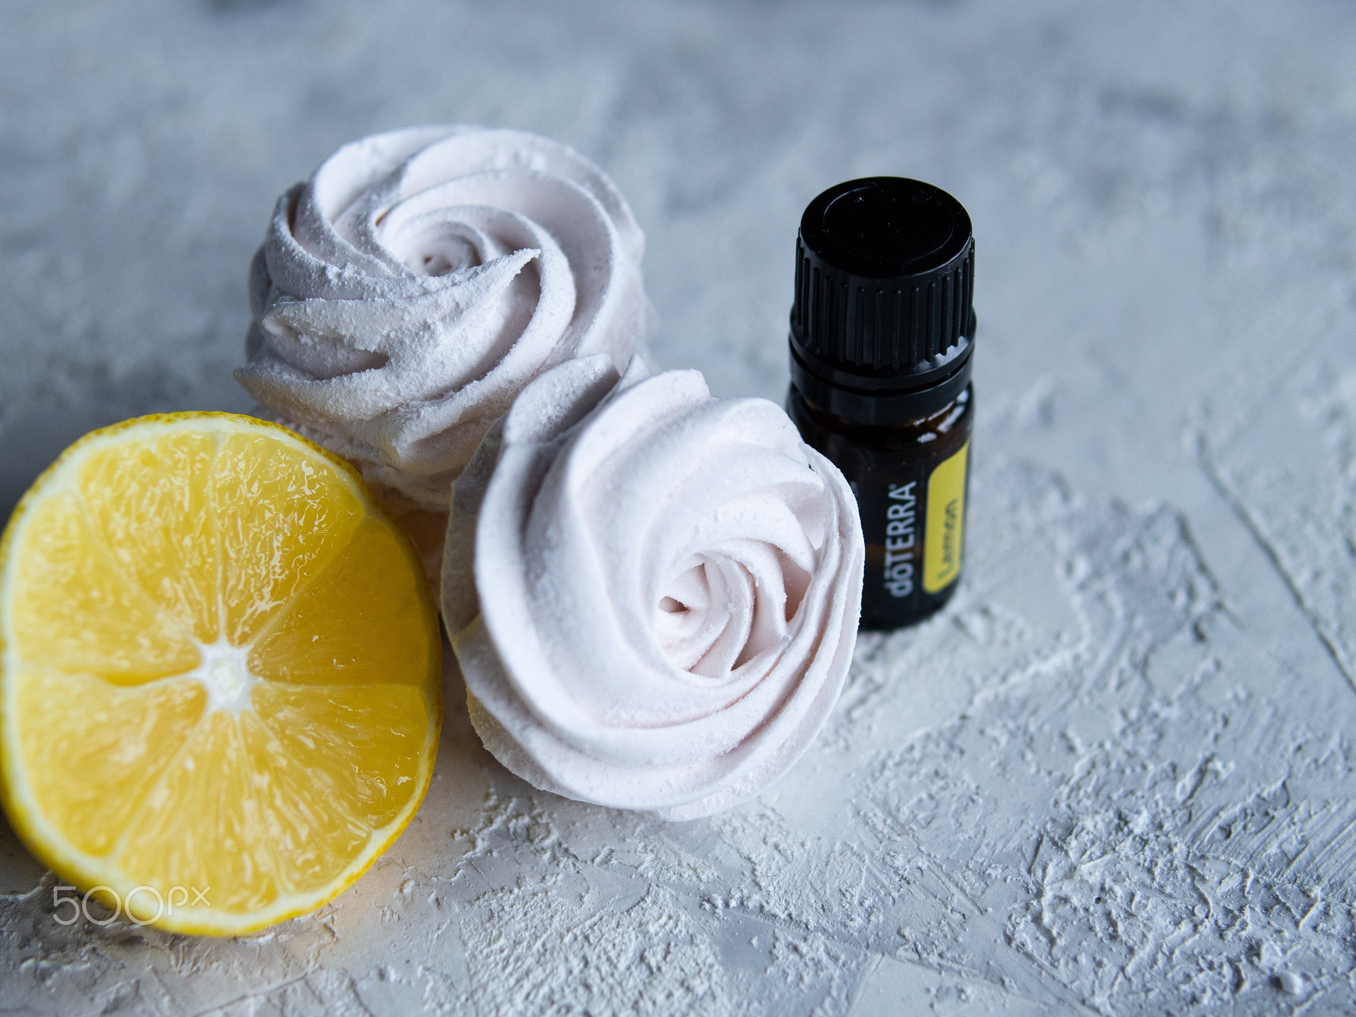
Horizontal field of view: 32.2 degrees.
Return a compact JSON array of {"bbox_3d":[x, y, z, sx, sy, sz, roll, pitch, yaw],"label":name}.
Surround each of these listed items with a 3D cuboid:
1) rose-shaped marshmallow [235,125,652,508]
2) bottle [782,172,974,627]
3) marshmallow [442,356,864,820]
[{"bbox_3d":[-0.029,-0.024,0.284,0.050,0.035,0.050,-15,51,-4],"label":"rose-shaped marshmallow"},{"bbox_3d":[0.024,-0.012,0.282,0.022,0.054,0.022,-1,42,1],"label":"bottle"},{"bbox_3d":[-0.002,0.009,0.260,0.049,0.051,0.035,0,8,-11],"label":"marshmallow"}]

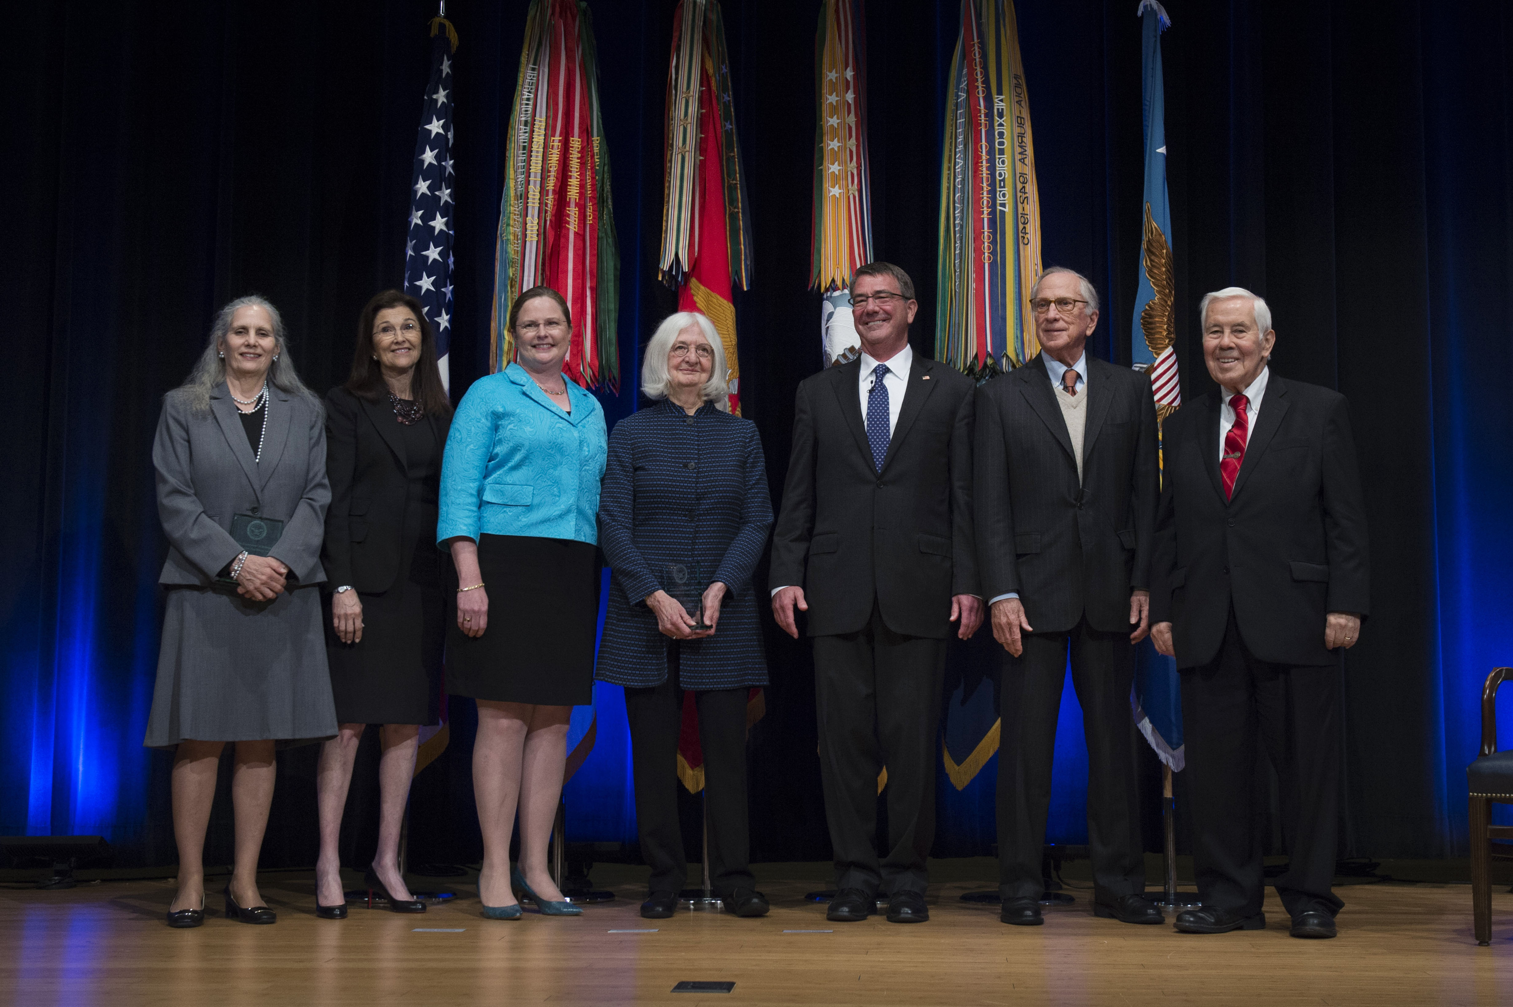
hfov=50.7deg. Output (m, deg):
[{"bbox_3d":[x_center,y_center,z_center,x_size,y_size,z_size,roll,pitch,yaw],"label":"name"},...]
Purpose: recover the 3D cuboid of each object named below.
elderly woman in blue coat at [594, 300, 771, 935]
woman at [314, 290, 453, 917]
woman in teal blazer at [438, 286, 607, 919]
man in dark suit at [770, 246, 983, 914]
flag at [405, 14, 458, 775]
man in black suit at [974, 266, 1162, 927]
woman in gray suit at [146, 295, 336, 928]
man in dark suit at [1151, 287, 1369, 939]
[{"bbox_3d":[-0.196,0.284,4.458,0.500,1.671,0.360,2,-7,-10],"label":"elderly woman in blue coat"},{"bbox_3d":[-1.024,0.248,4.410,0.440,1.716,0.340,5,-8,-30],"label":"woman"},{"bbox_3d":[-0.652,0.244,4.458,0.500,1.742,0.360,6,-9,-37],"label":"woman in teal blazer"},{"bbox_3d":[0.340,0.212,4.476,0.580,1.826,0.360,0,-7,6],"label":"man in dark suit"},{"bbox_3d":[-0.993,-0.355,4.796,0.220,2.331,0.210,2,-7,-10],"label":"flag"},{"bbox_3d":[0.873,0.223,4.459,0.530,1.809,0.370,0,-7,3],"label":"man in black suit"},{"bbox_3d":[-1.369,0.255,4.246,0.480,1.658,0.370,4,-8,-25],"label":"woman in gray suit"},{"bbox_3d":[1.347,0.256,4.264,0.570,1.704,0.400,-4,-8,33],"label":"man in dark suit"}]

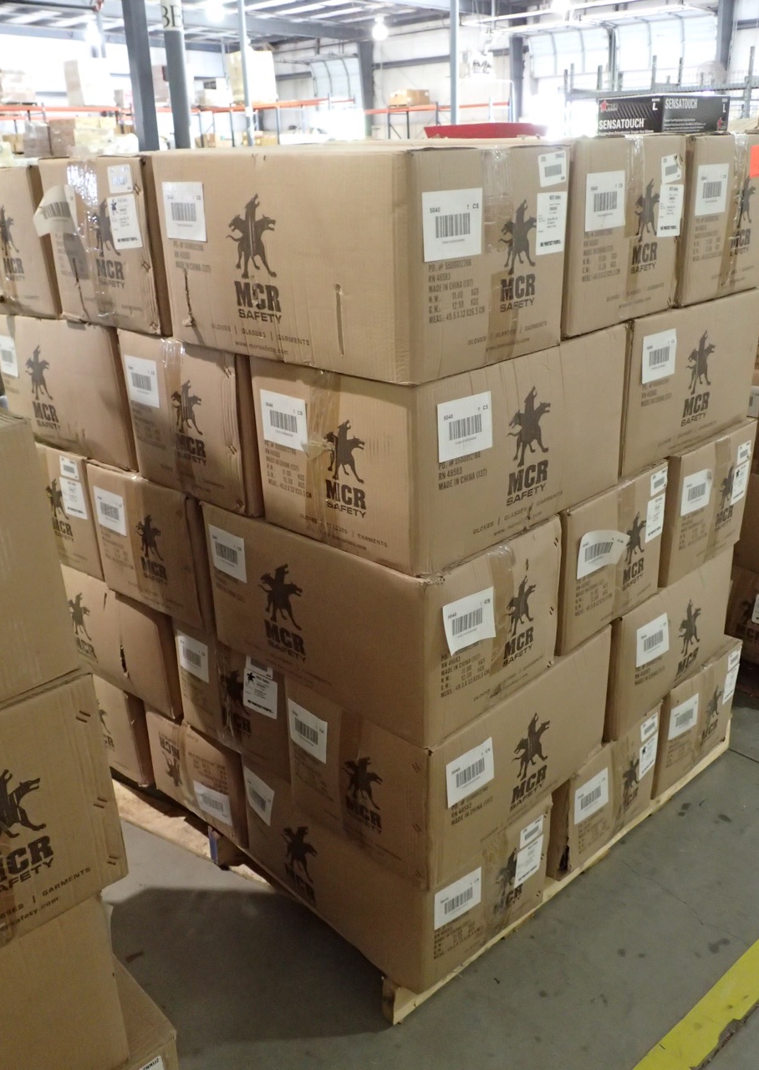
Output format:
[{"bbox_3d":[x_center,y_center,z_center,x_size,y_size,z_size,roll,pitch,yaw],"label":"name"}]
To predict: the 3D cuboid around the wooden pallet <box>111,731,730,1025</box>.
[{"bbox_3d":[0.083,0.503,2.360,1.180,0.130,1.090,-21,29,-38],"label":"wooden pallet"}]

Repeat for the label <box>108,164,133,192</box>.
[{"bbox_3d":[-0.400,-0.549,1.433,0.064,0.039,0.006,17,29,38],"label":"label"}]

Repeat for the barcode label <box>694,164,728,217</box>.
[{"bbox_3d":[0.550,-0.571,1.533,0.102,0.076,0.008,-22,30,-38],"label":"barcode label"}]

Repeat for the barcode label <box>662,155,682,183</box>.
[{"bbox_3d":[0.450,-0.564,1.428,0.006,0.039,0.058,17,29,38],"label":"barcode label"}]

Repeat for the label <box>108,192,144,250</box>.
[{"bbox_3d":[-0.411,-0.505,1.496,0.084,0.080,0.005,13,27,43],"label":"label"}]

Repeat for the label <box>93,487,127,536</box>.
[{"bbox_3d":[-0.525,-0.047,1.807,0.102,0.080,0.005,18,30,40],"label":"label"}]

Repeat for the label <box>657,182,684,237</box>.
[{"bbox_3d":[0.457,-0.508,1.454,0.067,0.076,0.008,-20,28,-38],"label":"label"}]

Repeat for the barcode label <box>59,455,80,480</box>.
[{"bbox_3d":[-0.627,-0.134,1.876,0.065,0.039,0.005,19,30,41],"label":"barcode label"}]

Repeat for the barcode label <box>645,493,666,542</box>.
[{"bbox_3d":[0.490,-0.030,1.647,0.006,0.078,0.067,16,29,37],"label":"barcode label"}]

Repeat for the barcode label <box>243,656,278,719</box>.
[{"bbox_3d":[-0.204,0.263,1.595,0.082,0.108,0.006,17,29,39],"label":"barcode label"}]

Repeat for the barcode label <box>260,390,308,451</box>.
[{"bbox_3d":[-0.140,-0.168,1.359,0.100,0.077,0.005,19,30,41],"label":"barcode label"}]

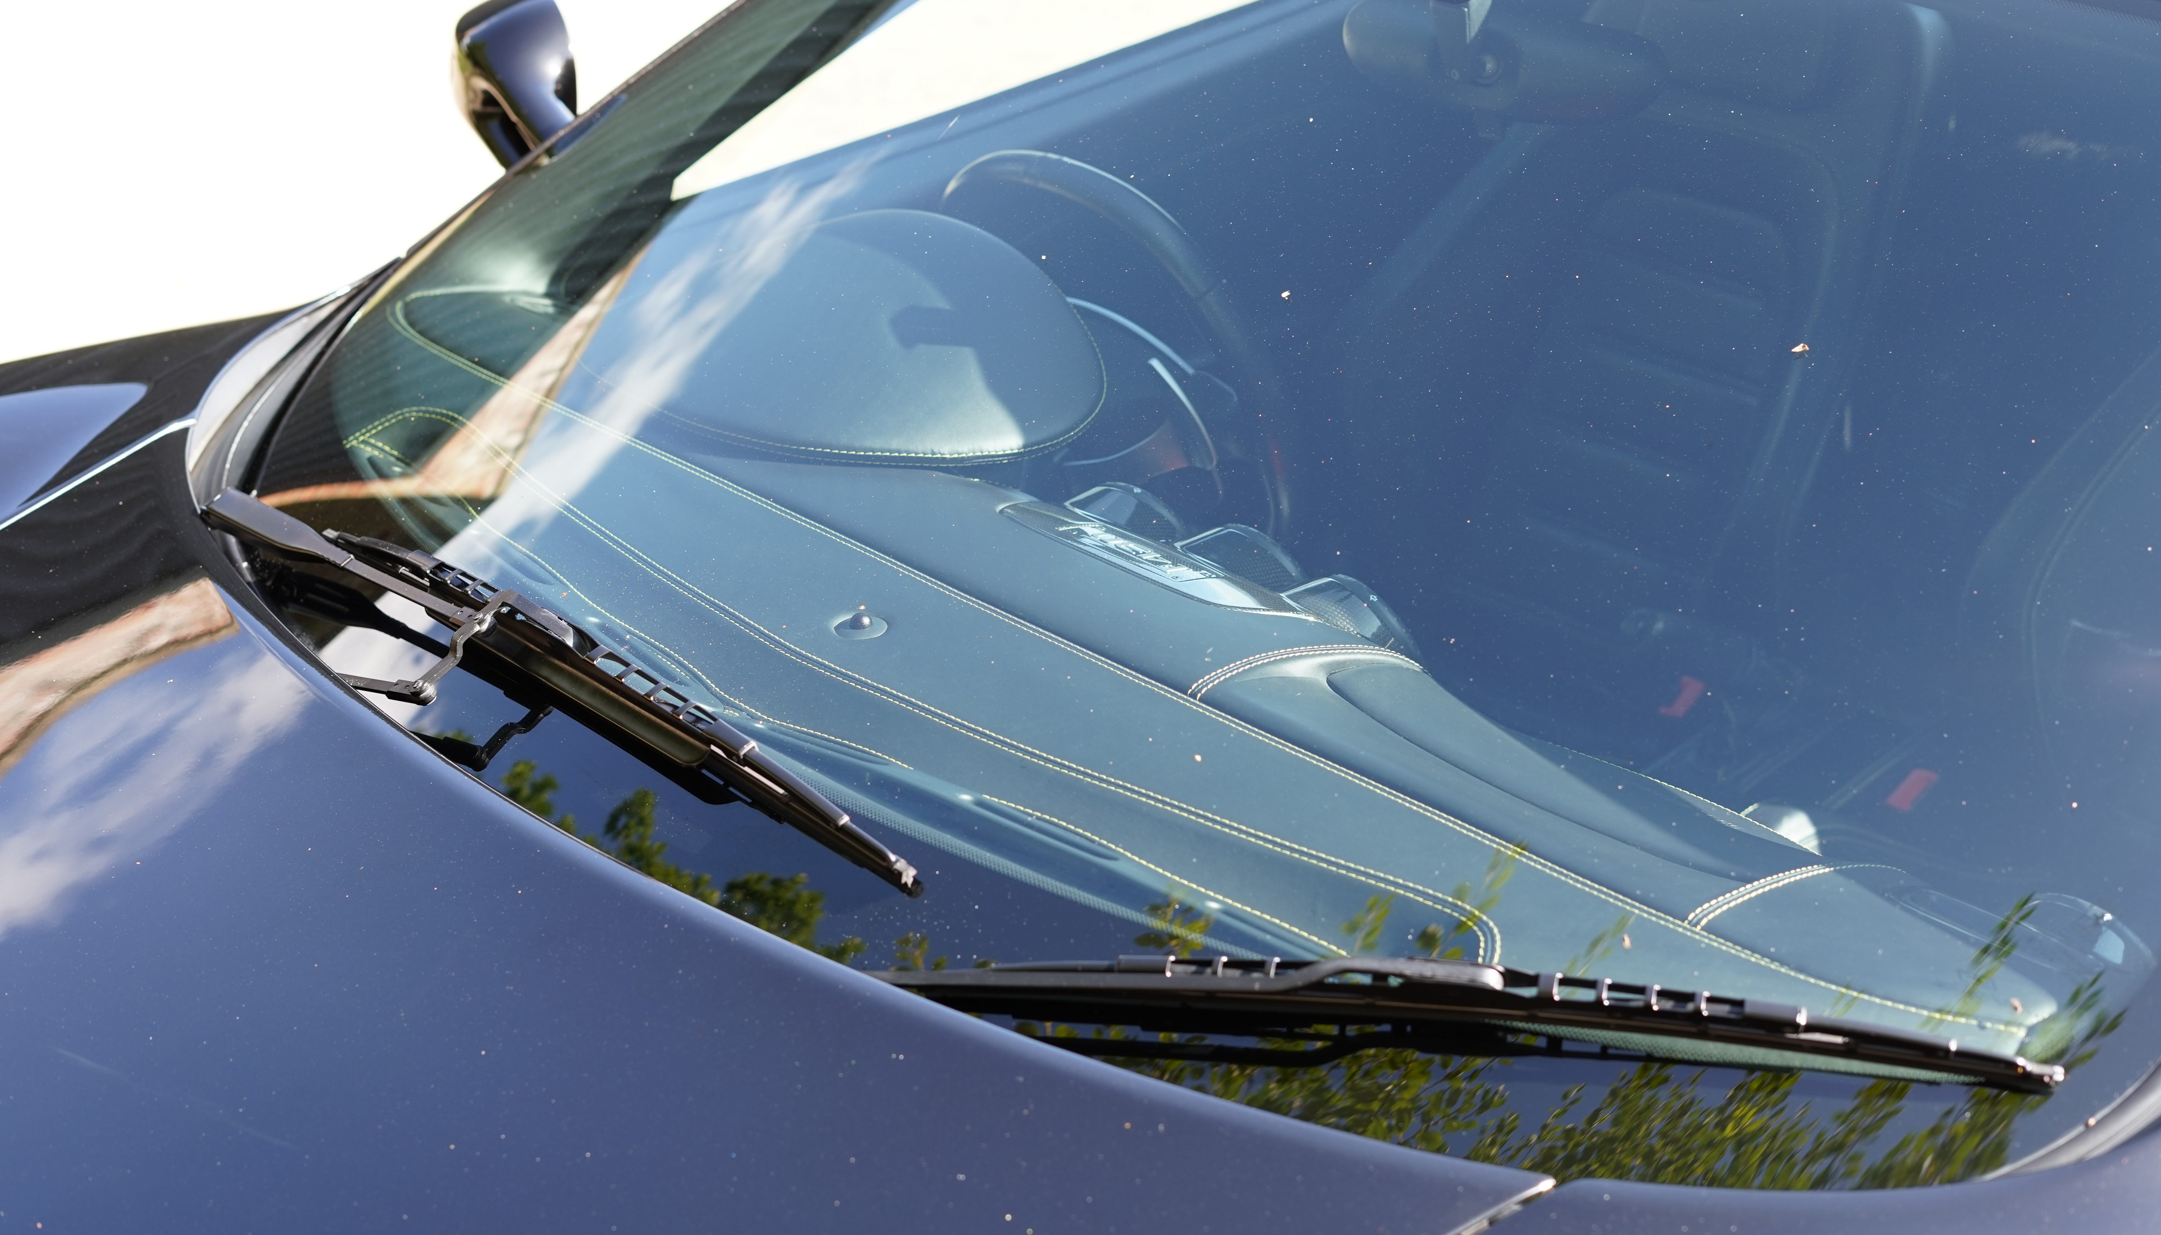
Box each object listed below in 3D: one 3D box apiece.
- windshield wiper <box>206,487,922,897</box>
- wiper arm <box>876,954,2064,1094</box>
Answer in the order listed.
[{"bbox_3d":[-0.325,0.035,1.710,0.660,0.055,0.075,24,61,39],"label":"windshield wiper"},{"bbox_3d":[0.166,0.185,1.425,0.600,0.055,0.045,3,52,8],"label":"wiper arm"}]

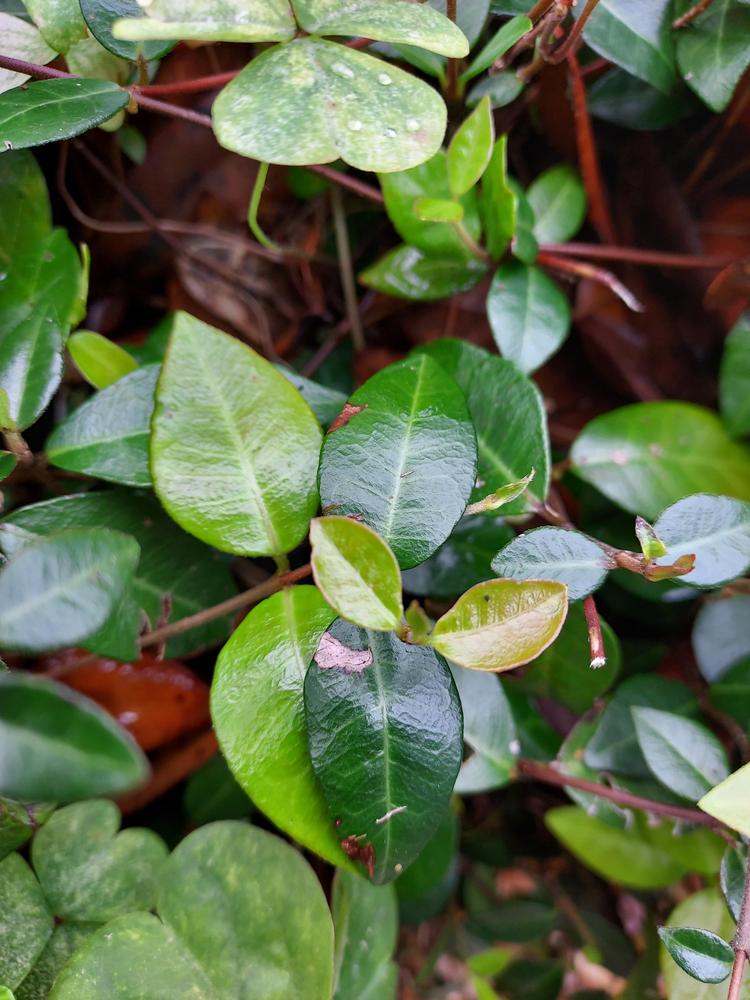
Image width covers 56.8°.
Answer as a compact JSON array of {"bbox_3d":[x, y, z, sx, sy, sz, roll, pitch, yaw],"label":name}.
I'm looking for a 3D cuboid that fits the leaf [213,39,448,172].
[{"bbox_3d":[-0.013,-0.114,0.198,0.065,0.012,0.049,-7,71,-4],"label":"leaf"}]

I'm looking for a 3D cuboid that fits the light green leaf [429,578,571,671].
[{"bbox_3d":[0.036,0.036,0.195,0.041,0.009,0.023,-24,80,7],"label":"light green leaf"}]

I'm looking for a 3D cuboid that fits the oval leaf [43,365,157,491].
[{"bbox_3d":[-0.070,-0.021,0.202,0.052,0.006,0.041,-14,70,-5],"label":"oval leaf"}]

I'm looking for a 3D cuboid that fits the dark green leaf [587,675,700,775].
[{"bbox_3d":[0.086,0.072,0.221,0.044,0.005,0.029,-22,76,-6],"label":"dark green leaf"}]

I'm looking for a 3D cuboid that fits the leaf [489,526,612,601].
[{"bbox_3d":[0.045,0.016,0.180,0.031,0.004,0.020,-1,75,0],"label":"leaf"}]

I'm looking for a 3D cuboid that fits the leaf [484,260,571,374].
[{"bbox_3d":[0.052,-0.062,0.236,0.028,0.009,0.038,-1,90,0],"label":"leaf"}]

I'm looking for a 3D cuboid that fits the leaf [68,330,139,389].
[{"bbox_3d":[-0.092,-0.044,0.235,0.030,0.007,0.019,37,84,-4],"label":"leaf"}]

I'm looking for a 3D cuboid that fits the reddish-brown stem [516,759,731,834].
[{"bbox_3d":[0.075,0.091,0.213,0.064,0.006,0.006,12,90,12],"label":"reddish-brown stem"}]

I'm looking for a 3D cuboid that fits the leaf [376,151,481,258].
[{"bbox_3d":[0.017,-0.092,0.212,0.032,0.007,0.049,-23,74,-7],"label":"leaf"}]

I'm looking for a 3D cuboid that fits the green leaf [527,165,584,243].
[{"bbox_3d":[0.067,-0.107,0.253,0.023,0.007,0.032,26,86,0],"label":"green leaf"}]

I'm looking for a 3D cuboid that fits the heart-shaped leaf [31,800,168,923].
[{"bbox_3d":[-0.085,0.112,0.210,0.039,0.010,0.035,37,83,3],"label":"heart-shaped leaf"}]

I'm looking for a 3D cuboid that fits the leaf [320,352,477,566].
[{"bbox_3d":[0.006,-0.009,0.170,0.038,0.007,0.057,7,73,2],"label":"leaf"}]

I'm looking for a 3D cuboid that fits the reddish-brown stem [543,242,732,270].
[{"bbox_3d":[0.098,-0.090,0.256,0.077,0.004,0.004,0,60,-9],"label":"reddish-brown stem"}]

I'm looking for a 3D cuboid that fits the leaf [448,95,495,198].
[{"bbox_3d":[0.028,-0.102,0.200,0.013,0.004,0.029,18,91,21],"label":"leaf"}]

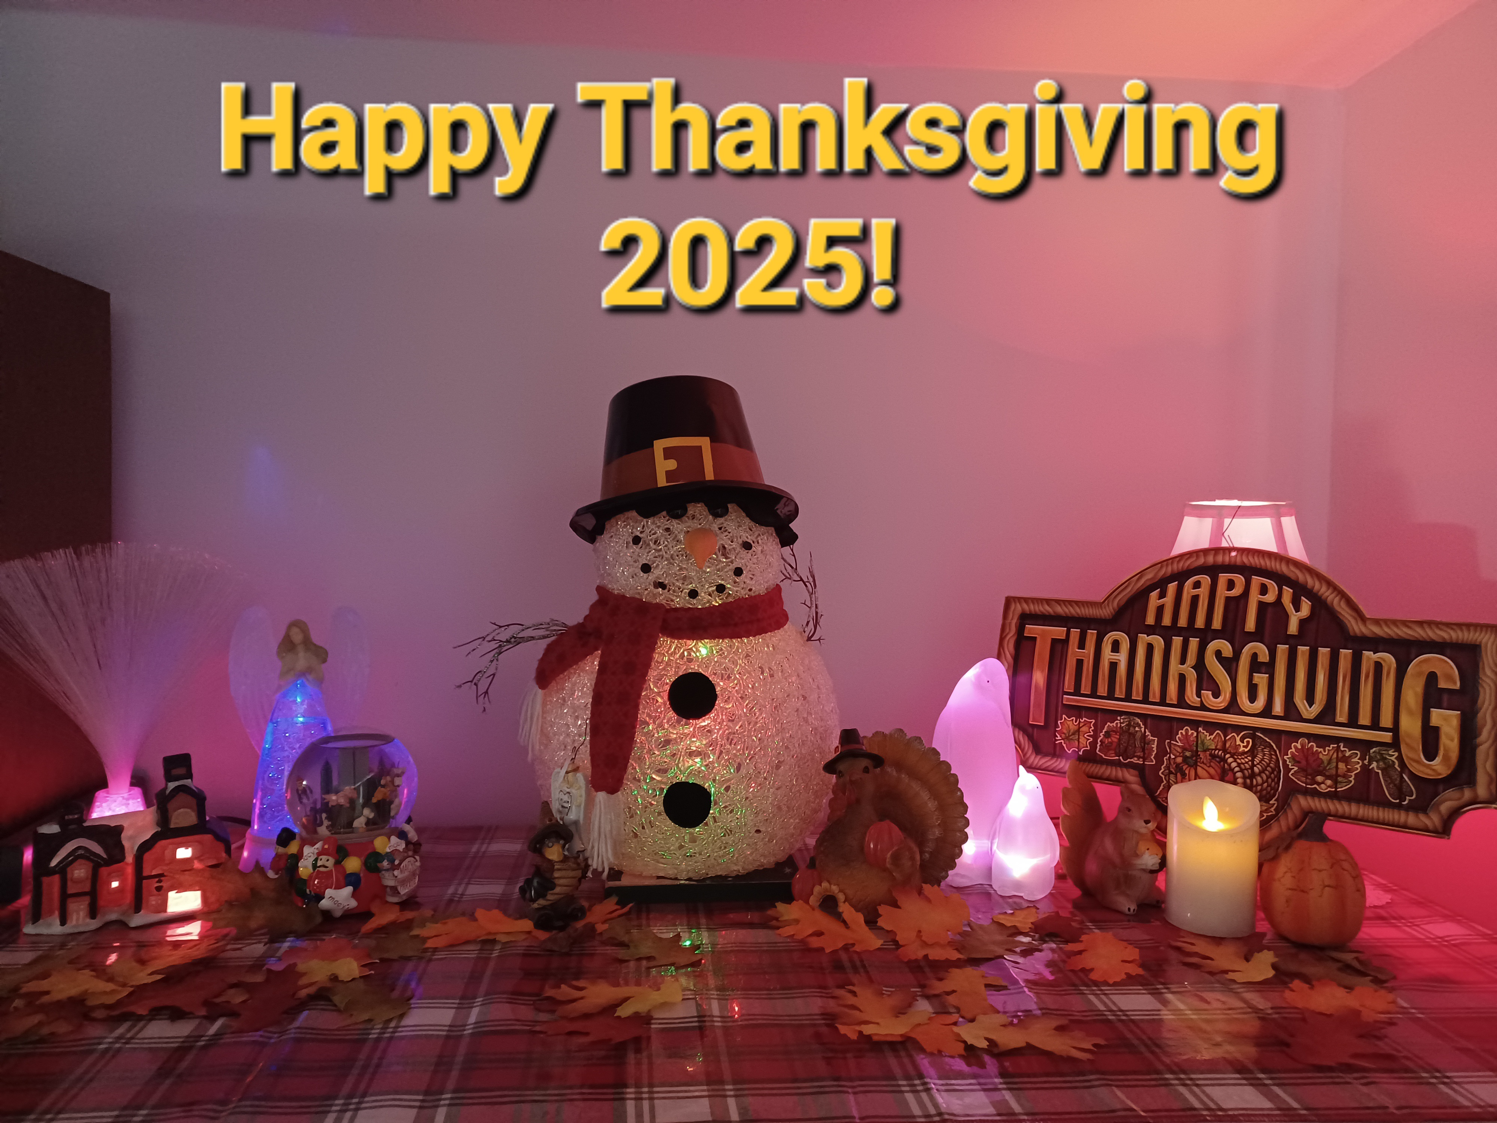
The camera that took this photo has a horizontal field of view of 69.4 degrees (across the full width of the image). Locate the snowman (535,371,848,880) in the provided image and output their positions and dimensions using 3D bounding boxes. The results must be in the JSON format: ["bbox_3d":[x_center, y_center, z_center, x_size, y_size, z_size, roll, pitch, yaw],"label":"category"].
[{"bbox_3d":[-0.060,0.067,1.104,0.310,0.507,0.300,1,2,-6],"label":"snowman"}]

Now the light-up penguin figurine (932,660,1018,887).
[{"bbox_3d":[0.242,0.220,1.145,0.085,0.228,0.080,3,3,42],"label":"light-up penguin figurine"}]

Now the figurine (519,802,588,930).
[{"bbox_3d":[-0.179,0.277,0.996,0.062,0.109,0.060,0,2,-28],"label":"figurine"}]

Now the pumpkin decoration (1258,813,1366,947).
[{"bbox_3d":[0.509,0.284,0.978,0.088,0.113,0.086,2,2,27],"label":"pumpkin decoration"}]

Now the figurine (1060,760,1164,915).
[{"bbox_3d":[0.373,0.271,1.086,0.105,0.135,0.070,3,3,42],"label":"figurine"}]

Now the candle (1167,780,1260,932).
[{"bbox_3d":[0.441,0.281,1.028,0.080,0.122,0.080,1,2,0],"label":"candle"}]

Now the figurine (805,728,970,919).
[{"bbox_3d":[0.131,0.250,1.050,0.146,0.166,0.120,3,3,43],"label":"figurine"}]

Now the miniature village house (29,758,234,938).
[{"bbox_3d":[-0.583,0.255,1.032,0.162,0.142,0.108,0,3,-27],"label":"miniature village house"}]

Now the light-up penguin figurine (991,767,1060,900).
[{"bbox_3d":[0.280,0.271,1.090,0.066,0.126,0.060,2,2,33],"label":"light-up penguin figurine"}]

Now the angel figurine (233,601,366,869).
[{"bbox_3d":[-0.476,0.190,1.147,0.140,0.265,0.118,0,2,-14],"label":"angel figurine"}]

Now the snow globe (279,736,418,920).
[{"bbox_3d":[-0.384,0.247,1.052,0.128,0.159,0.126,0,2,-12],"label":"snow globe"}]

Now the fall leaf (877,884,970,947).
[{"bbox_3d":[0.160,0.320,0.982,0.084,0.014,0.082,1,21,0],"label":"fall leaf"}]

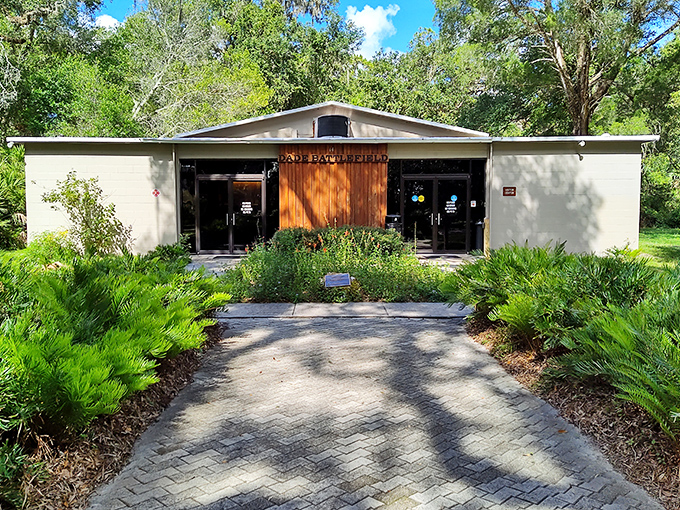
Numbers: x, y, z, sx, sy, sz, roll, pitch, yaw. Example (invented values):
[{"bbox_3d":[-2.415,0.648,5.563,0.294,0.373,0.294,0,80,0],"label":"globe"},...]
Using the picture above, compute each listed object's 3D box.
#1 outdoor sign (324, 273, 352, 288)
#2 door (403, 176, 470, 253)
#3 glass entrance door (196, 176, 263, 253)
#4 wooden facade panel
[{"bbox_3d":[-0.028,0.424,8.750,0.420,0.240,0.040,-5,-39,0],"label":"outdoor sign"},{"bbox_3d":[2.665,-1.119,14.650,1.900,2.140,0.100,0,2,0],"label":"door"},{"bbox_3d":[-3.010,-1.116,14.620,1.900,2.140,0.100,0,2,0],"label":"glass entrance door"},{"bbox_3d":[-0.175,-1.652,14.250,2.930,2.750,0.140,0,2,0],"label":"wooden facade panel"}]

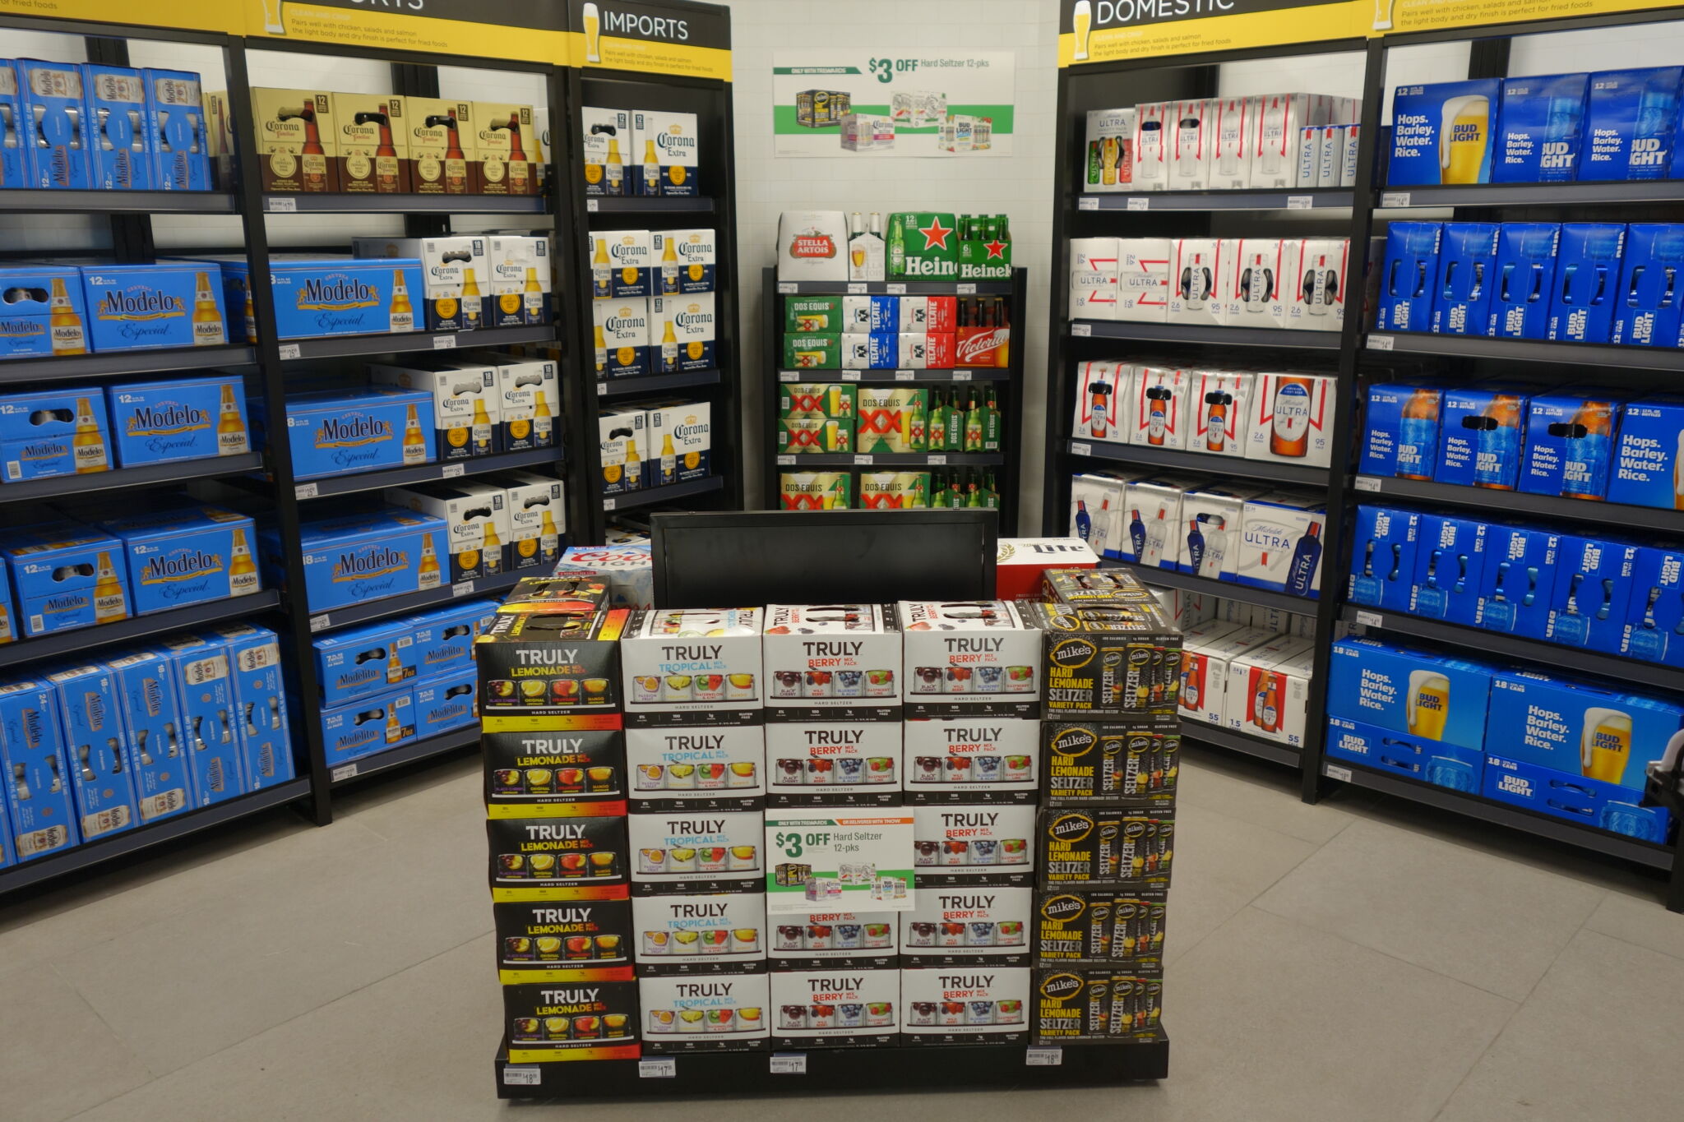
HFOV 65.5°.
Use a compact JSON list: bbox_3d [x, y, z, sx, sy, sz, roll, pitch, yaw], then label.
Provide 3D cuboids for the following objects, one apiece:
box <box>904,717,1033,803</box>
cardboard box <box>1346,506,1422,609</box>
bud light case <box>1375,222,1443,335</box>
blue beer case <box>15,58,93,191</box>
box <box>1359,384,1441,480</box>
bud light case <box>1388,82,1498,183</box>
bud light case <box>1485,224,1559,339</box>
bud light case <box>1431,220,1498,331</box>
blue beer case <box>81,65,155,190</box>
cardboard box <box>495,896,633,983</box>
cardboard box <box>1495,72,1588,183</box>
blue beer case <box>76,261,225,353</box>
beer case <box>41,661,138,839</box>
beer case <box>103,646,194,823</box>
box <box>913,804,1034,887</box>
[{"bbox_3d":[0.220,0.327,2.338,0.231,0.158,0.173,-1,15,-2],"label":"box"},{"bbox_3d":[1.468,-0.019,3.455,0.160,0.266,0.200,13,20,42],"label":"cardboard box"},{"bbox_3d":[1.470,-0.717,3.300,0.130,0.266,0.200,13,20,42],"label":"bud light case"},{"bbox_3d":[-1.757,-0.950,2.879,0.198,0.263,0.124,13,20,42],"label":"blue beer case"},{"bbox_3d":[1.475,-0.338,3.344,0.185,0.227,0.245,12,19,41],"label":"box"},{"bbox_3d":[1.470,-1.018,3.137,0.231,0.230,0.178,13,19,41],"label":"bud light case"},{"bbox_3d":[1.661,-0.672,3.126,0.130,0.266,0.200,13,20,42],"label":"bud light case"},{"bbox_3d":[1.541,-0.682,3.164,0.126,0.261,0.200,12,19,41],"label":"bud light case"},{"bbox_3d":[-1.704,-0.993,3.024,0.200,0.266,0.126,13,19,41],"label":"blue beer case"},{"bbox_3d":[-0.487,0.645,2.374,0.233,0.157,0.174,-1,14,-3],"label":"cardboard box"},{"bbox_3d":[1.690,-1.015,3.099,0.181,0.234,0.243,13,20,42],"label":"cardboard box"},{"bbox_3d":[-1.670,-0.607,3.115,0.225,0.189,0.298,12,18,40],"label":"blue beer case"},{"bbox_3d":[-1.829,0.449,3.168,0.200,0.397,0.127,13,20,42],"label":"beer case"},{"bbox_3d":[-1.747,0.424,3.258,0.200,0.397,0.126,12,18,40],"label":"beer case"},{"bbox_3d":[0.223,0.488,2.410,0.233,0.158,0.175,-1,14,-2],"label":"box"}]

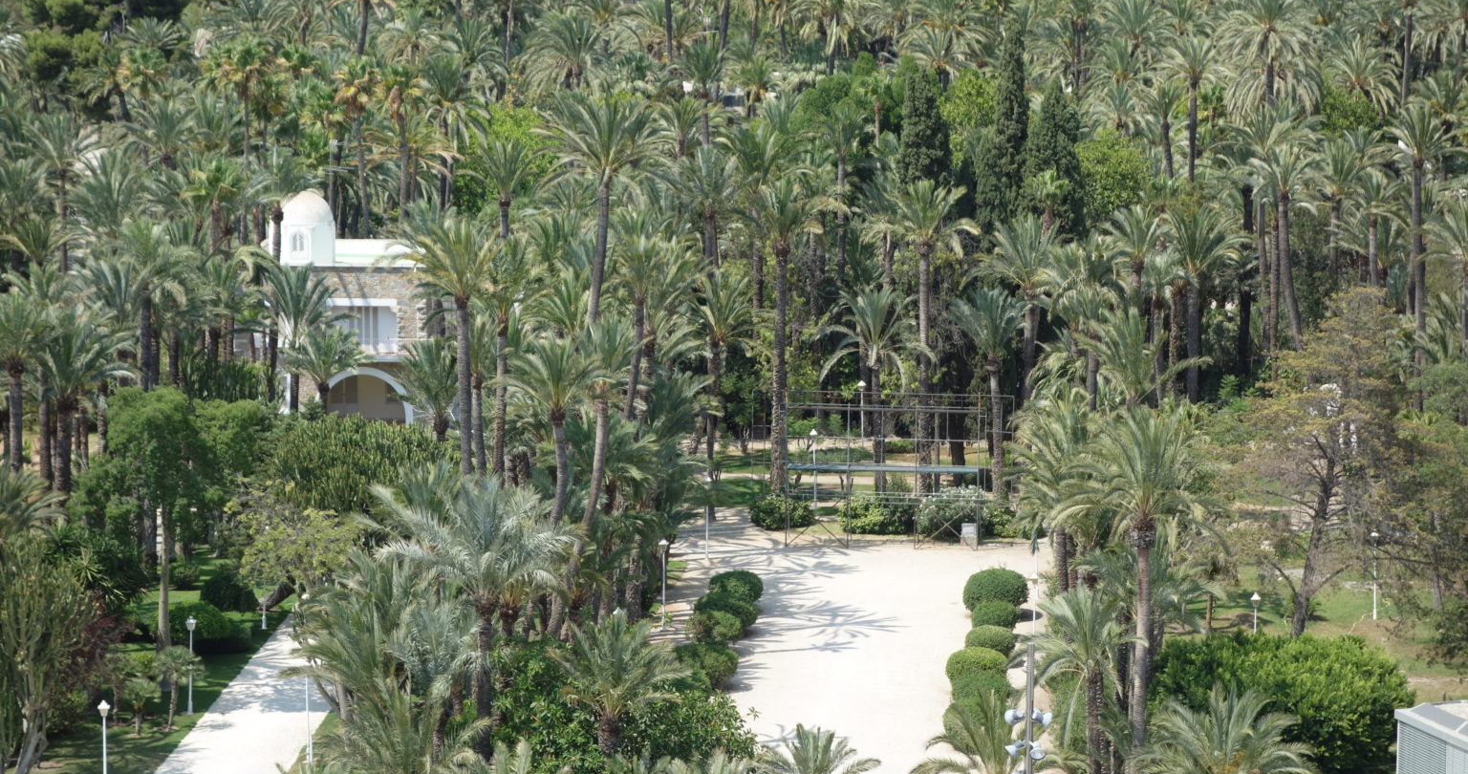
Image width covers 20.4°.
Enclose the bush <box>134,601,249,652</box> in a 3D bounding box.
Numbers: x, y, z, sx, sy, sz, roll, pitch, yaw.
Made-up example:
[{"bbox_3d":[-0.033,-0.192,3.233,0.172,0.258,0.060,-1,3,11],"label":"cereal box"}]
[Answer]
[{"bbox_3d":[-21.822,9.580,164.068,4.400,1.930,4.000,0,8,0],"label":"bush"}]

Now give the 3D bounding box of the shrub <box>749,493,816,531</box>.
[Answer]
[{"bbox_3d":[2.162,5.522,180.885,2.849,1.637,2.849,0,9,0],"label":"shrub"}]

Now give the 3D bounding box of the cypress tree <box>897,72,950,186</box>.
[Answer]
[{"bbox_3d":[10.057,-8.094,216.046,2.978,17.147,2.978,0,9,0],"label":"cypress tree"}]

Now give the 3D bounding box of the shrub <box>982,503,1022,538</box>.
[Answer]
[{"bbox_3d":[11.960,5.894,179.041,1.914,1.499,1.914,0,9,0],"label":"shrub"}]

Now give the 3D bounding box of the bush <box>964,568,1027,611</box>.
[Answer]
[{"bbox_3d":[11.003,8.473,171.080,2.750,1.760,2.600,0,8,0],"label":"bush"}]

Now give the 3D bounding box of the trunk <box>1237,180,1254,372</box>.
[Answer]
[{"bbox_3d":[29.740,-5.710,237.050,0.940,12.100,0.800,0,9,0],"label":"trunk"}]

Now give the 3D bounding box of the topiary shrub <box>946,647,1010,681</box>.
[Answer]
[{"bbox_3d":[9.355,10.774,156.881,2.400,1.500,2.300,0,9,0],"label":"topiary shrub"}]

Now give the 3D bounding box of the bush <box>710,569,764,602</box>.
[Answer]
[{"bbox_3d":[0.073,8.478,172.900,2.350,1.460,2.350,0,8,0],"label":"bush"}]

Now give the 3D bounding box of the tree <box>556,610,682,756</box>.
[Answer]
[{"bbox_3d":[-4.111,10.635,143.617,4.800,5.610,4.800,0,8,0],"label":"tree"}]

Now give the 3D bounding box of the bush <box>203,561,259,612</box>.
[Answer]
[{"bbox_3d":[-21.096,8.309,170.846,2.450,1.950,2.400,0,9,0],"label":"bush"}]

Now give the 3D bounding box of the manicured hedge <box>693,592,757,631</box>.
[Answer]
[{"bbox_3d":[-0.339,8.882,160.642,2.530,1.549,2.530,0,9,0],"label":"manicured hedge"}]

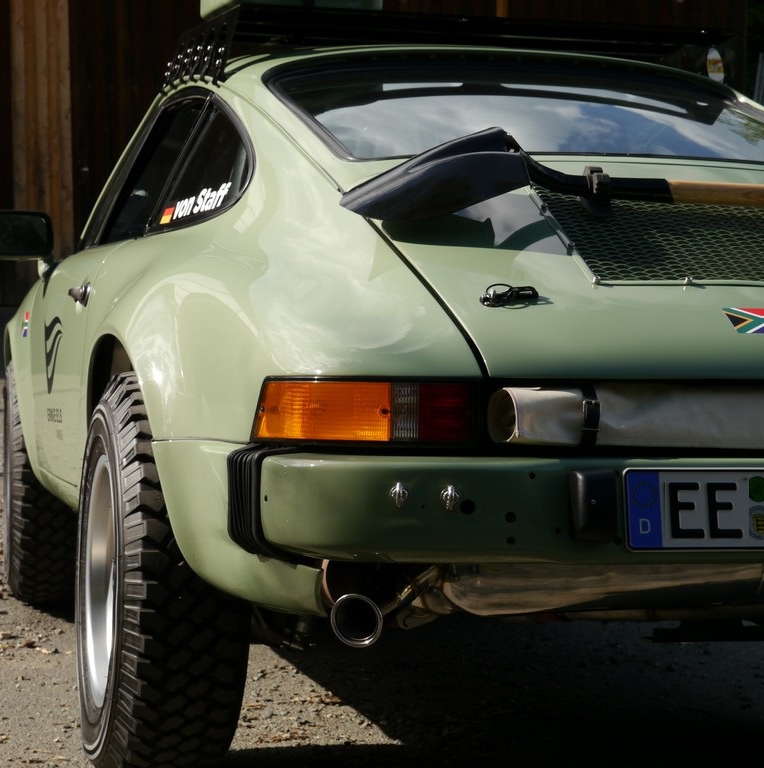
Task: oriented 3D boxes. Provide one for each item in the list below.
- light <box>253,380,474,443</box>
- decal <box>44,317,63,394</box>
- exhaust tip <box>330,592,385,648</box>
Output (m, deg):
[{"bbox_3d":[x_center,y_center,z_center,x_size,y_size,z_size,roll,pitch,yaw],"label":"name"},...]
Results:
[{"bbox_3d":[-0.025,0.038,2.830,0.300,0.085,0.095,0,2,-3],"label":"light"},{"bbox_3d":[-0.749,-0.065,4.720,0.012,0.176,0.290,0,2,-16],"label":"decal"},{"bbox_3d":[-0.037,0.310,2.780,0.071,0.071,0.100,0,2,-6],"label":"exhaust tip"}]

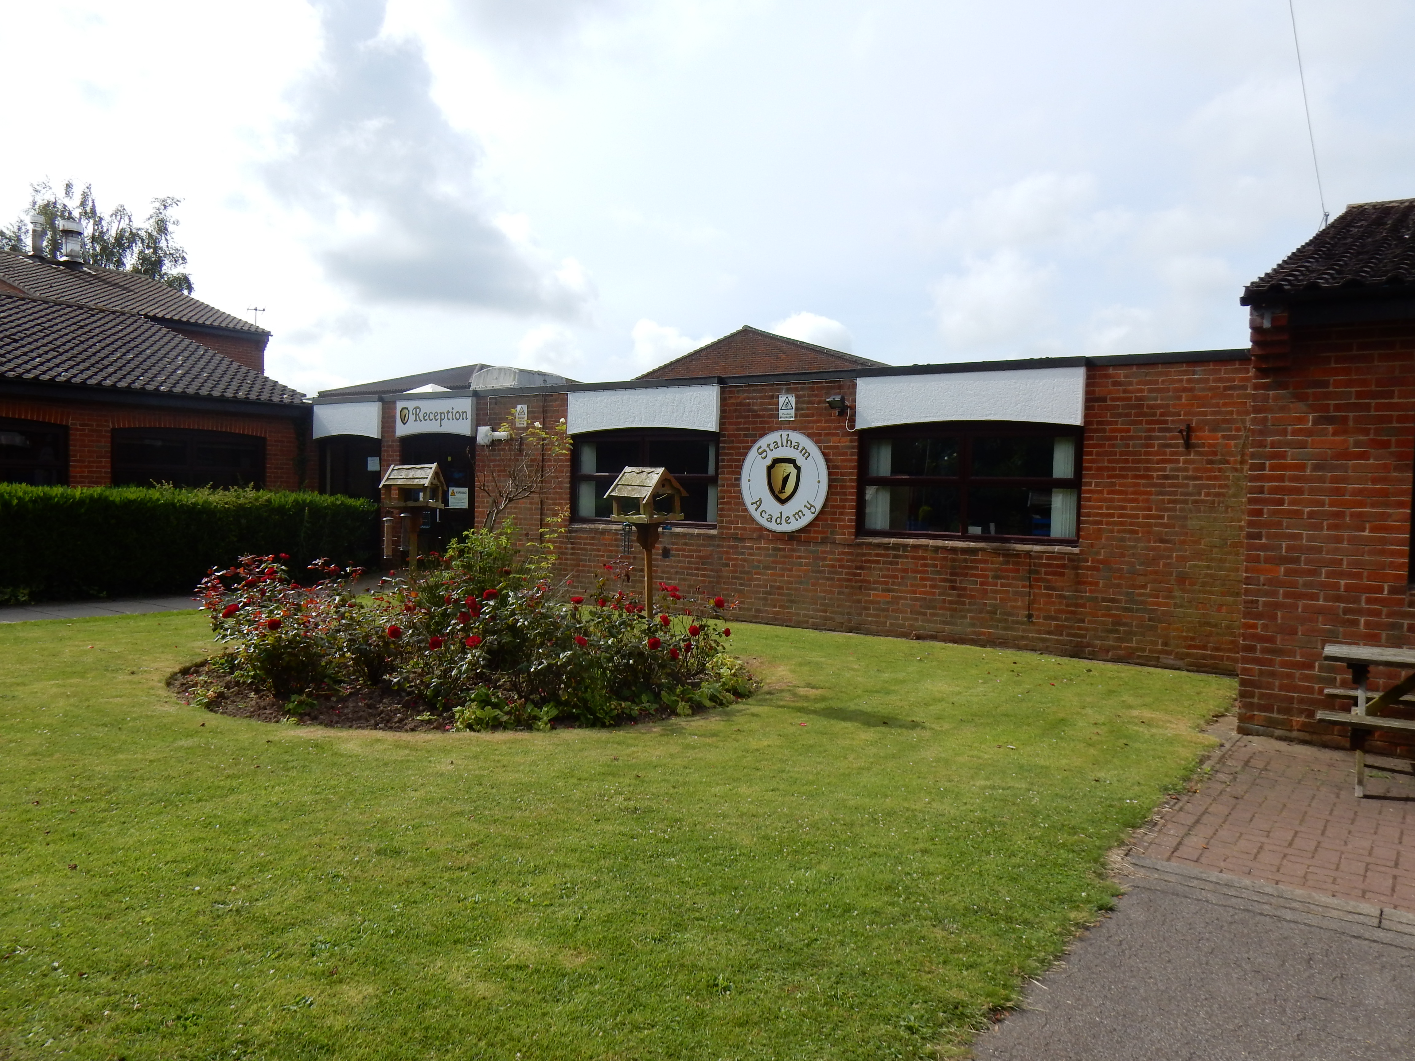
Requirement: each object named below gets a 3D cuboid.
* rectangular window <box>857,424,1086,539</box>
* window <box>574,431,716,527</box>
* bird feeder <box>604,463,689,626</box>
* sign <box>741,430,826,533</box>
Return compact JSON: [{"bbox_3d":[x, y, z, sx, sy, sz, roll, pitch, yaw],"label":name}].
[{"bbox_3d":[2.702,-0.513,10.858,2.464,1.299,0.100,3,4,34],"label":"rectangular window"},{"bbox_3d":[-0.863,-0.687,13.296,2.433,1.274,0.100,3,4,34],"label":"window"},{"bbox_3d":[-0.469,0.372,7.951,0.420,1.760,0.510,4,4,43],"label":"bird feeder"},{"bbox_3d":[0.903,-0.576,11.986,1.190,1.200,0.040,3,4,34],"label":"sign"}]

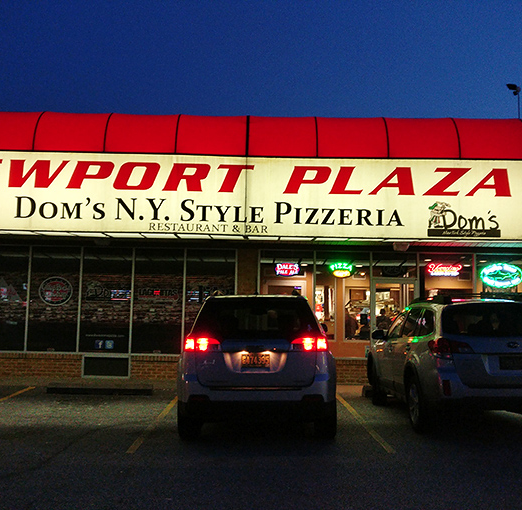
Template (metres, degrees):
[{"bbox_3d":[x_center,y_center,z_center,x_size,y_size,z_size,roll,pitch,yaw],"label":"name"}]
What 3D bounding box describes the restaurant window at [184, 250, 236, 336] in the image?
[{"bbox_3d":[-1.025,0.957,11.139,1.090,2.168,0.100,1,-5,1],"label":"restaurant window"}]

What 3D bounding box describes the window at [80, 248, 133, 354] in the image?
[{"bbox_3d":[-3.141,0.917,11.162,1.099,2.169,0.100,1,-5,1],"label":"window"}]

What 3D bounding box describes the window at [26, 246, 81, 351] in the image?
[{"bbox_3d":[-4.196,0.899,11.173,1.086,2.167,0.100,1,-5,1],"label":"window"}]

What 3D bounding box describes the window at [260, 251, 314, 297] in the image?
[{"bbox_3d":[0.532,0.981,11.123,1.152,2.175,0.100,1,-5,1],"label":"window"}]

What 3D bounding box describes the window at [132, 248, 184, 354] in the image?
[{"bbox_3d":[-2.078,0.936,11.150,1.097,2.167,0.100,1,-5,1],"label":"window"}]

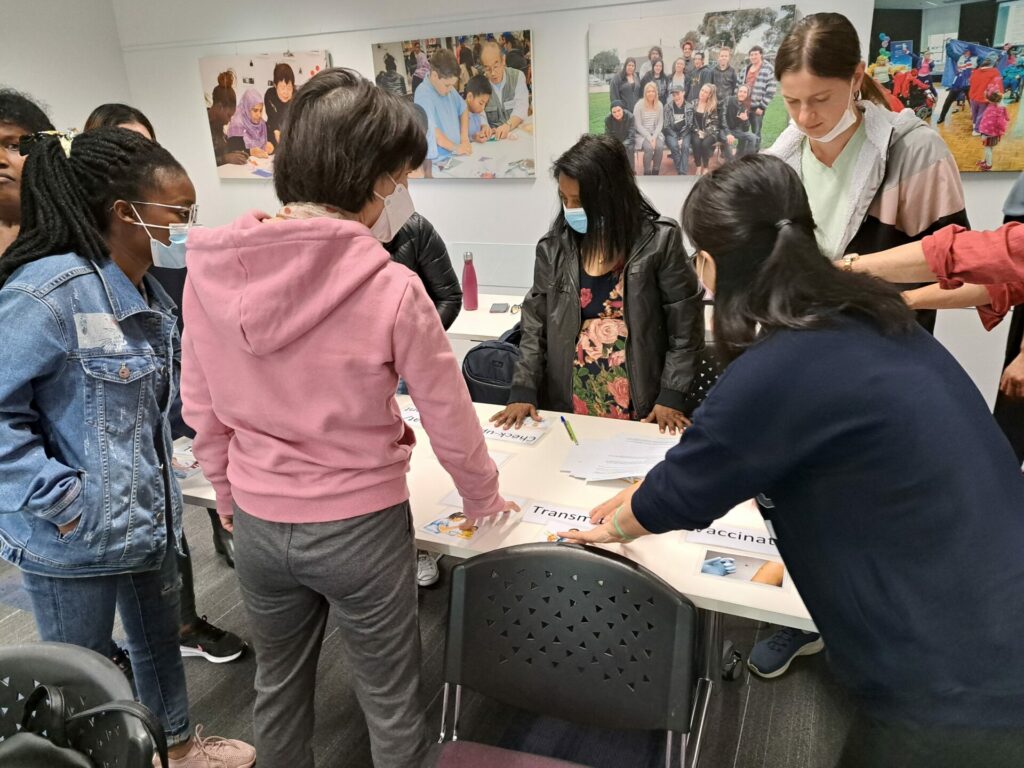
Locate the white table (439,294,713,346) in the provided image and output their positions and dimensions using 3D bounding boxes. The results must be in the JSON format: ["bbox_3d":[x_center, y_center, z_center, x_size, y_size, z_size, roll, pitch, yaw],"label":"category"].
[{"bbox_3d":[0.343,0.074,3.135,1.650,0.730,0.627,6,23,21],"label":"white table"}]

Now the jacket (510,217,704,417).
[{"bbox_3d":[0.287,-0.183,2.175,0.570,0.630,0.350,6,23,20],"label":"jacket"}]

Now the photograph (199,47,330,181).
[{"bbox_3d":[-1.227,-1.367,3.646,0.790,0.597,0.035,6,23,21],"label":"photograph"}]

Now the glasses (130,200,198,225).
[{"bbox_3d":[-0.723,-0.354,1.452,0.140,0.047,0.140,-3,20,-24],"label":"glasses"}]

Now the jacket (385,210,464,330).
[{"bbox_3d":[-0.391,-0.295,2.436,0.520,0.620,0.340,6,23,20],"label":"jacket"}]

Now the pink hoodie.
[{"bbox_3d":[-0.353,0.005,1.331,0.530,0.660,0.400,6,23,20],"label":"pink hoodie"}]

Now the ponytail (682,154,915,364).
[{"bbox_3d":[0.440,-0.194,1.090,0.240,0.290,0.310,-9,22,-17],"label":"ponytail"}]

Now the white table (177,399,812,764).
[{"bbox_3d":[-0.130,0.541,1.987,1.780,0.730,0.729,6,23,20],"label":"white table"}]

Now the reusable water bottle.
[{"bbox_3d":[-0.192,-0.472,3.225,0.073,0.262,0.073,-2,21,1],"label":"reusable water bottle"}]

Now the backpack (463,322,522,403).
[{"bbox_3d":[-0.025,0.006,2.575,0.310,0.420,0.200,6,23,20],"label":"backpack"}]

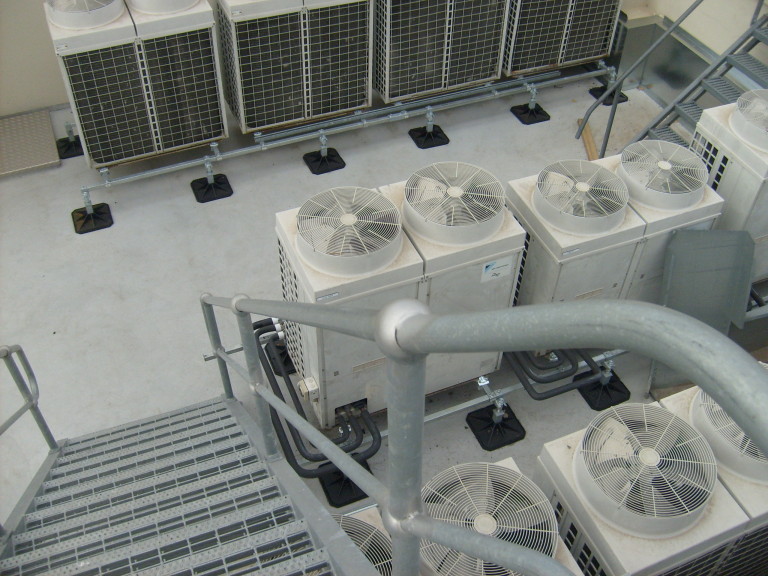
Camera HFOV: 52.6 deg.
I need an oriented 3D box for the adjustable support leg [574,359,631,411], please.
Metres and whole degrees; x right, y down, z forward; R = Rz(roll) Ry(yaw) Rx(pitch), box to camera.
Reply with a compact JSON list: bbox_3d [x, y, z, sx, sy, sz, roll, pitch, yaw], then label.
[{"bbox_3d":[1.600,0.612,5.571,0.334,0.355,0.334,-16,48,-16],"label":"adjustable support leg"}]

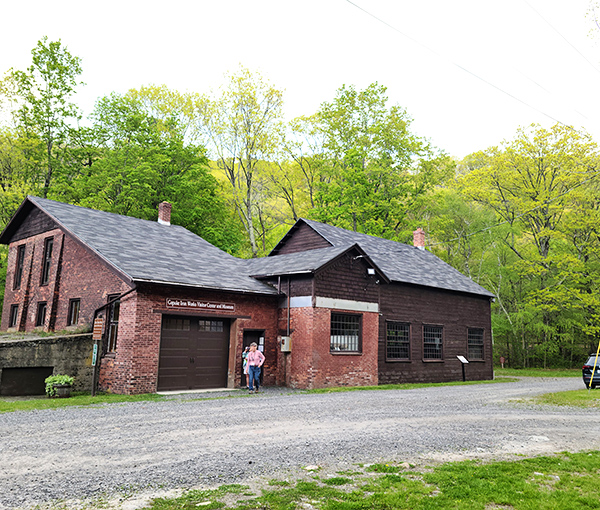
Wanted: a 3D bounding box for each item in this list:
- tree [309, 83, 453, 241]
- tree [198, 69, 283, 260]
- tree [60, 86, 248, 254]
[{"bbox_3d":[5.965,-2.770,40.944,10.920,21.440,10.380,2,-9,0],"label":"tree"},{"bbox_3d":[-4.625,-3.813,41.058,6.660,21.930,6.330,2,-9,0],"label":"tree"},{"bbox_3d":[-10.397,-2.816,37.840,12.820,18.040,12.180,2,-9,0],"label":"tree"}]

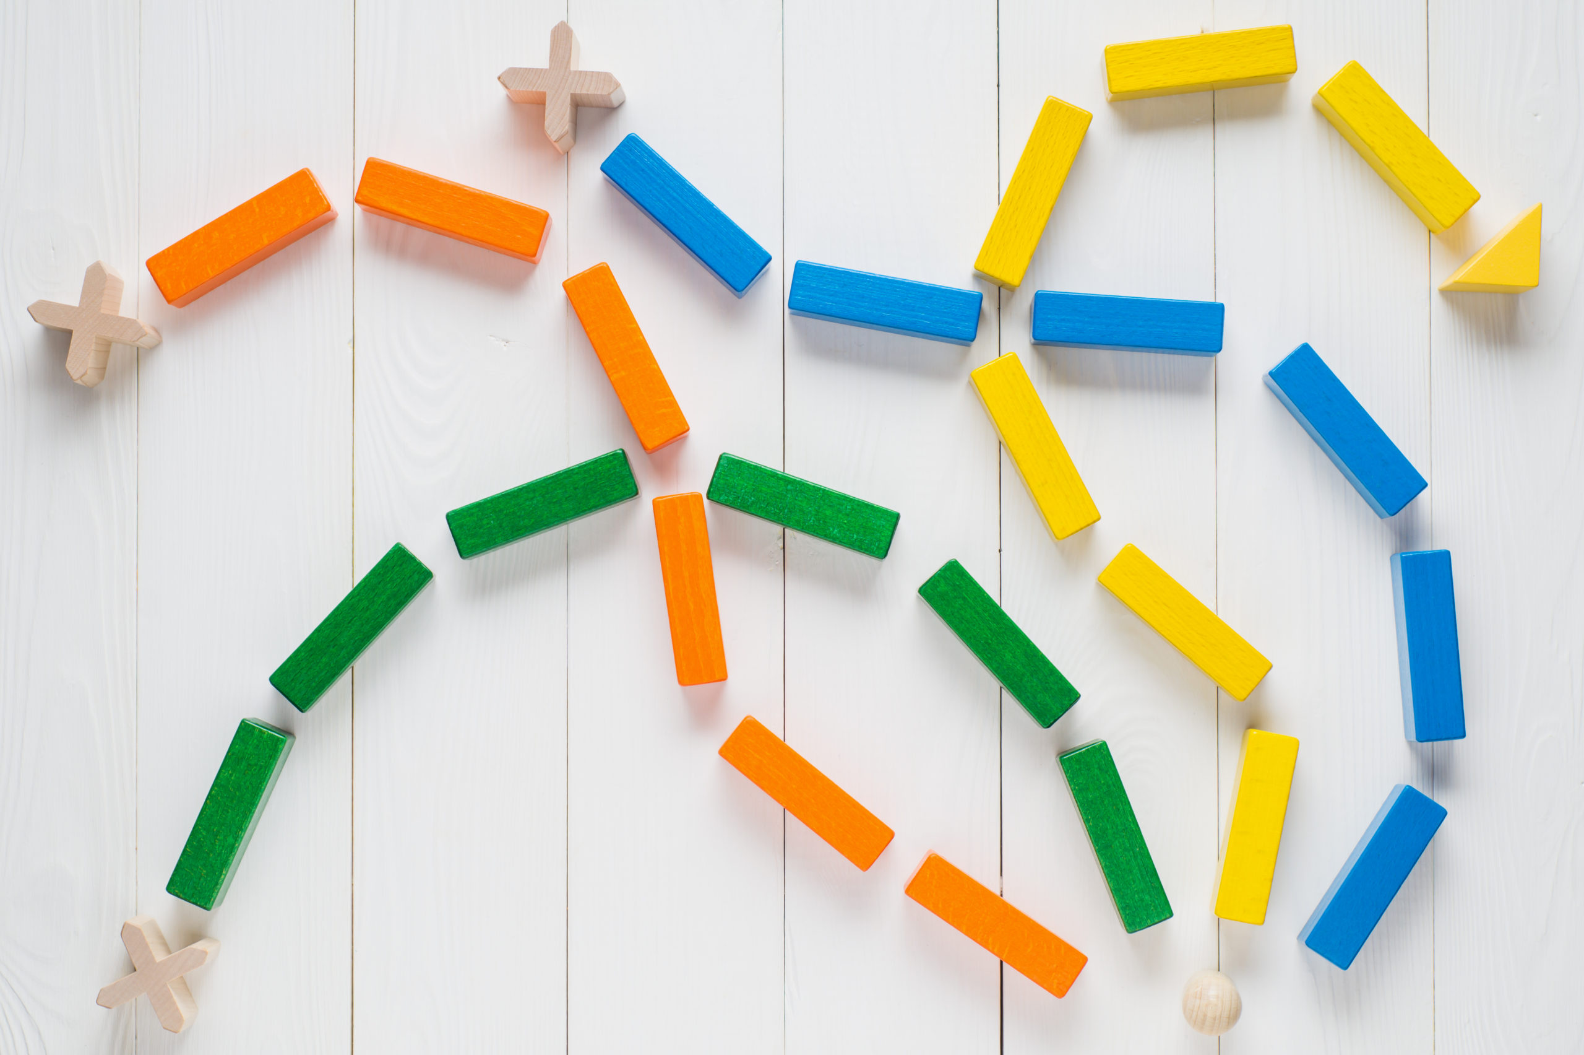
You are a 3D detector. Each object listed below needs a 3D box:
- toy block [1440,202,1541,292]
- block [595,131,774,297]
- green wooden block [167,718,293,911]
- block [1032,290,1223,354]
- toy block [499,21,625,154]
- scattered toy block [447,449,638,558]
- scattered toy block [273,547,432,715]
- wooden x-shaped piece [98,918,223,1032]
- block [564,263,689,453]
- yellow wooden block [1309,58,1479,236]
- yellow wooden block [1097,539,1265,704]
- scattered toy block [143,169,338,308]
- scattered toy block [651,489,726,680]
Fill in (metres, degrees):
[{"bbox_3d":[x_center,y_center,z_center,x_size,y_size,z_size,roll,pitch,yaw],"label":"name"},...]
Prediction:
[{"bbox_3d":[0.277,-0.111,1.311,0.033,0.030,0.033,3,88,0],"label":"toy block"},{"bbox_3d":[-0.042,-0.123,1.299,0.075,0.020,0.020,42,89,1],"label":"block"},{"bbox_3d":[-0.220,0.112,1.293,0.020,0.020,0.075,24,89,1],"label":"green wooden block"},{"bbox_3d":[0.132,-0.081,1.308,0.075,0.021,0.020,4,88,1],"label":"block"},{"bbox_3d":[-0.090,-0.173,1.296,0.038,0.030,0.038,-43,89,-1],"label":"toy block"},{"bbox_3d":[-0.099,-0.009,1.310,0.075,0.021,0.020,-20,88,-1],"label":"scattered toy block"},{"bbox_3d":[-0.173,0.040,1.308,0.020,0.021,0.075,43,89,2],"label":"scattered toy block"},{"bbox_3d":[-0.249,0.176,1.300,0.035,0.030,0.033,20,89,1],"label":"wooden x-shaped piece"},{"bbox_3d":[-0.065,-0.066,1.298,0.020,0.020,0.075,-27,89,-1],"label":"block"},{"bbox_3d":[0.241,-0.151,1.317,0.020,0.021,0.075,-43,89,-2],"label":"yellow wooden block"},{"bbox_3d":[0.155,0.037,1.305,0.075,0.021,0.020,41,89,2],"label":"yellow wooden block"},{"bbox_3d":[-0.216,-0.114,1.299,0.075,0.020,0.020,-30,89,-1],"label":"scattered toy block"},{"bbox_3d":[-0.040,0.025,1.307,0.020,0.021,0.075,-8,88,0],"label":"scattered toy block"}]

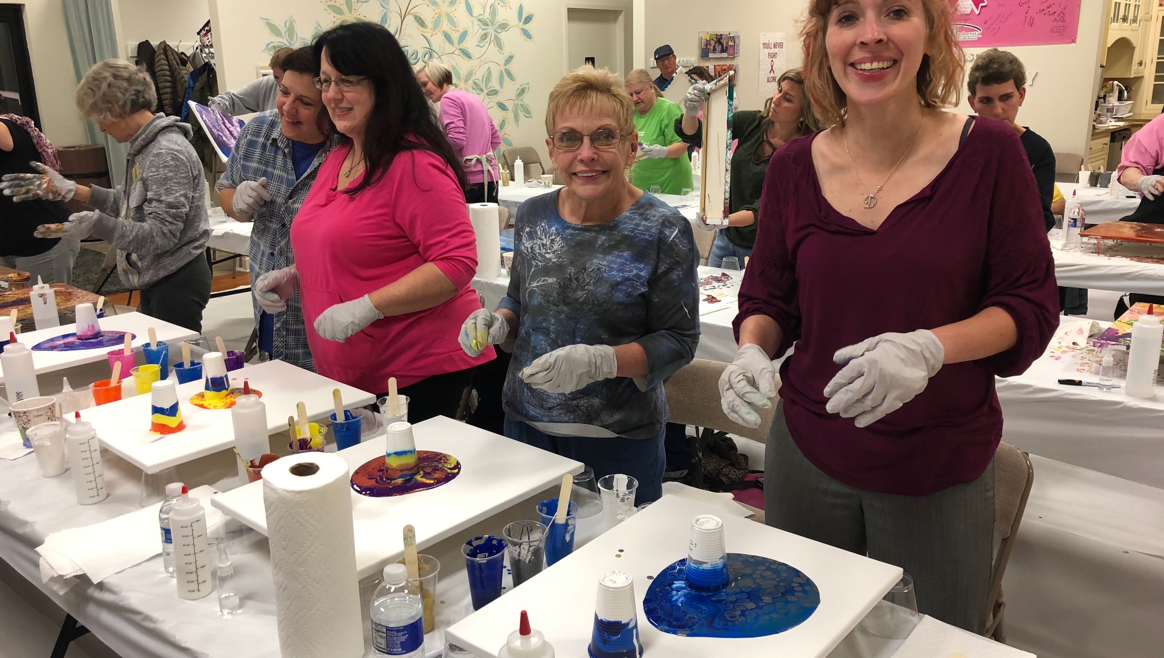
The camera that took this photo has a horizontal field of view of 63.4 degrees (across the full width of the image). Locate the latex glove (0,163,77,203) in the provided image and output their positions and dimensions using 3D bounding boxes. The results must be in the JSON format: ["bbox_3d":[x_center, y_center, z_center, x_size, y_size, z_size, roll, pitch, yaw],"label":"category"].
[{"bbox_3d":[-1.612,-0.435,2.800,0.200,0.115,0.070,-10,18,-29],"label":"latex glove"}]

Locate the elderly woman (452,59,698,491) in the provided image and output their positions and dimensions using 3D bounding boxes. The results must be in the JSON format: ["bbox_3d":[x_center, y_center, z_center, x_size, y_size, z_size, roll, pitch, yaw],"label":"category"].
[{"bbox_3d":[0.004,0.254,1.939,0.480,1.530,0.460,5,17,20],"label":"elderly woman"}]

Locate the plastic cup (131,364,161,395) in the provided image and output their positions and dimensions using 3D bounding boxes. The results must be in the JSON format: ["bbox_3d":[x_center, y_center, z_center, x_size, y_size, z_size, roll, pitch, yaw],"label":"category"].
[{"bbox_3d":[-1.052,0.148,2.287,0.070,0.098,0.070,-8,17,-24],"label":"plastic cup"}]

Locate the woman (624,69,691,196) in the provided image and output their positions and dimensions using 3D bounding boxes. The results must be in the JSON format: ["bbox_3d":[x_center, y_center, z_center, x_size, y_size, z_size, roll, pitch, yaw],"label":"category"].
[{"bbox_3d":[0.477,-0.871,6.037,0.490,1.530,0.400,10,19,36],"label":"woman"}]

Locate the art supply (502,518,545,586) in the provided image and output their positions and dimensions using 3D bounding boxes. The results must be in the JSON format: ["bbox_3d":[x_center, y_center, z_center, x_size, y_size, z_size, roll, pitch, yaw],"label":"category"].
[{"bbox_3d":[-0.086,0.359,1.464,0.069,0.097,0.069,-1,15,0],"label":"art supply"}]

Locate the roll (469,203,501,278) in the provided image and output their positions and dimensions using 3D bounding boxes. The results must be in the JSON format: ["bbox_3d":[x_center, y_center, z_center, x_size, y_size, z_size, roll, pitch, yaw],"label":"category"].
[{"bbox_3d":[-0.390,-0.351,3.750,0.119,0.279,0.119,-1,15,0],"label":"roll"}]

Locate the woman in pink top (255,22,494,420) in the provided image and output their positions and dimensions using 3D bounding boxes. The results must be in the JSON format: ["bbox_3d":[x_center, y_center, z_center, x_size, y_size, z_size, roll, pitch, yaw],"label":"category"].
[{"bbox_3d":[-0.463,0.107,2.301,0.550,1.630,0.550,12,20,40],"label":"woman in pink top"}]

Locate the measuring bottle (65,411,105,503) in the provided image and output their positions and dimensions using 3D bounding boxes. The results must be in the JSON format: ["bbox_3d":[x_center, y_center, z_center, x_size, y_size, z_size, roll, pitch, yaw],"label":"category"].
[{"bbox_3d":[-0.950,0.244,1.796,0.055,0.181,0.055,-1,15,0],"label":"measuring bottle"}]

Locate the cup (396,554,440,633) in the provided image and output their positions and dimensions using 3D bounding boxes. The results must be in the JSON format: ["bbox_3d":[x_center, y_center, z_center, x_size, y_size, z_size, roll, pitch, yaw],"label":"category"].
[{"bbox_3d":[-0.235,0.389,1.371,0.067,0.095,0.067,-1,15,0],"label":"cup"}]

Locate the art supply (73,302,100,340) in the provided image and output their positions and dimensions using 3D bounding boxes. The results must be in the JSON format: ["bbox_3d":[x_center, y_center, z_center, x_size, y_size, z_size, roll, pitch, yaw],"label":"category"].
[{"bbox_3d":[-1.386,-0.023,2.633,0.069,0.095,0.069,-1,15,0],"label":"art supply"}]

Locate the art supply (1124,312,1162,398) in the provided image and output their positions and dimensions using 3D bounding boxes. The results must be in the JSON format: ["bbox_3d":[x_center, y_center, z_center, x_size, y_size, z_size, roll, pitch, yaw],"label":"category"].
[{"bbox_3d":[1.371,0.054,2.287,0.065,0.207,0.065,-1,16,0],"label":"art supply"}]

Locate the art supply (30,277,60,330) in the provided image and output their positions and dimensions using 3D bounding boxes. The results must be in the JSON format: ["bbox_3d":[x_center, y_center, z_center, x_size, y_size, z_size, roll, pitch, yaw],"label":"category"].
[{"bbox_3d":[-1.652,-0.061,2.900,0.065,0.206,0.065,-1,16,0],"label":"art supply"}]

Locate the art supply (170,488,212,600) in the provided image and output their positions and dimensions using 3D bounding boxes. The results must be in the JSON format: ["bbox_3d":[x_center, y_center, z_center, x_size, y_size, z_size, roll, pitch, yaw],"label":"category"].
[{"bbox_3d":[-0.608,0.330,1.461,0.053,0.174,0.053,-8,17,-22],"label":"art supply"}]

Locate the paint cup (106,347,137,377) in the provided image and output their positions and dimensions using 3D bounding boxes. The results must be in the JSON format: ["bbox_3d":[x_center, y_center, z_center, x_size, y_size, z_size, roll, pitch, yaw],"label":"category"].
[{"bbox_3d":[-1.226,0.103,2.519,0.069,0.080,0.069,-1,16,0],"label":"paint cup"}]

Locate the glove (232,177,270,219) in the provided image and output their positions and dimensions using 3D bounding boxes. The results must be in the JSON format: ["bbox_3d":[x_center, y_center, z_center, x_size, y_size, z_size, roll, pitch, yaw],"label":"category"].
[{"bbox_3d":[-0.851,-0.338,2.420,0.105,0.105,0.090,9,18,31],"label":"glove"}]

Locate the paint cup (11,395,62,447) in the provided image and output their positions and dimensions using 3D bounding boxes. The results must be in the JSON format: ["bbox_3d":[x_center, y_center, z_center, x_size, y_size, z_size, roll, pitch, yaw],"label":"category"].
[{"bbox_3d":[-1.217,0.211,2.103,0.090,0.094,0.090,-1,16,0],"label":"paint cup"}]

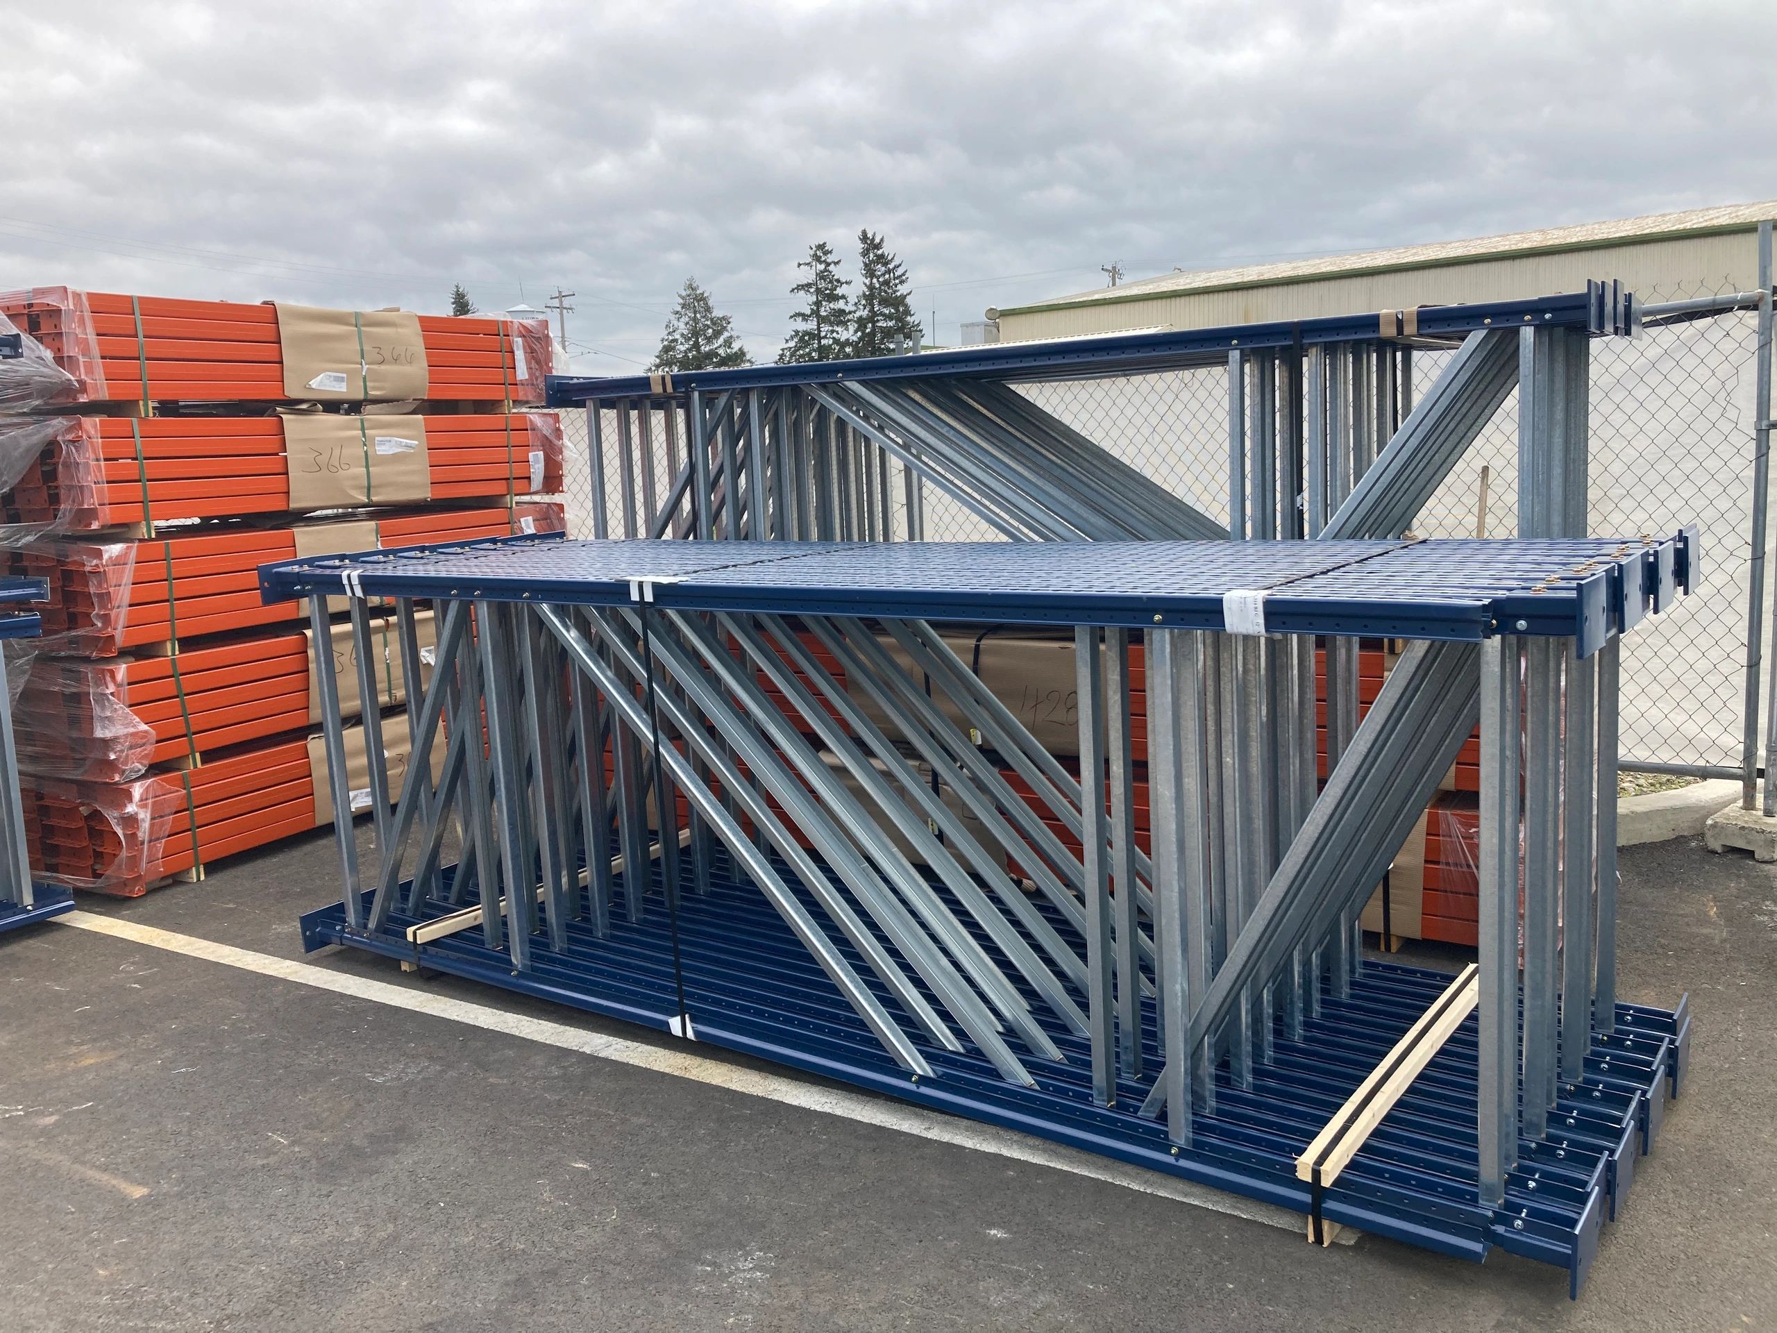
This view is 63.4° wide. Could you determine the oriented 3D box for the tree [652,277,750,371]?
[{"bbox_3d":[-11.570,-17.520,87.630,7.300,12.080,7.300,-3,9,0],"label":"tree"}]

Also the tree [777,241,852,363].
[{"bbox_3d":[-4.290,-19.350,90.000,5.690,14.100,5.690,-3,9,0],"label":"tree"}]

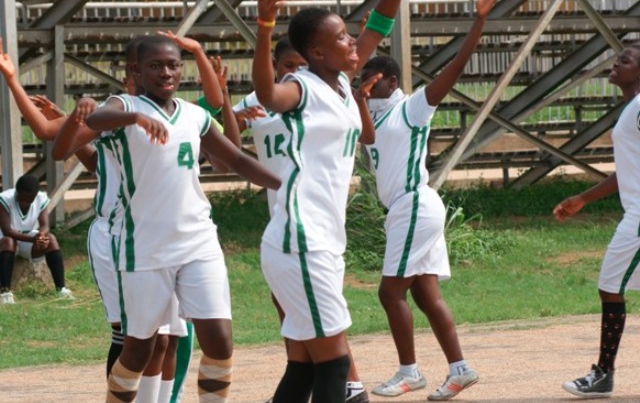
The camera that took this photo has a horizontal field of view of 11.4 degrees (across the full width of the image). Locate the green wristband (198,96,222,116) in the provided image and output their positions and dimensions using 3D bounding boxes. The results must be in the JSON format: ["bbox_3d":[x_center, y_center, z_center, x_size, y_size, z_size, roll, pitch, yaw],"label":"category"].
[{"bbox_3d":[-0.435,-0.377,12.700,0.100,0.085,0.085,0,1,0],"label":"green wristband"}]

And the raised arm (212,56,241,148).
[{"bbox_3d":[-0.371,-0.361,12.700,0.125,0.430,0.130,0,1,0],"label":"raised arm"}]

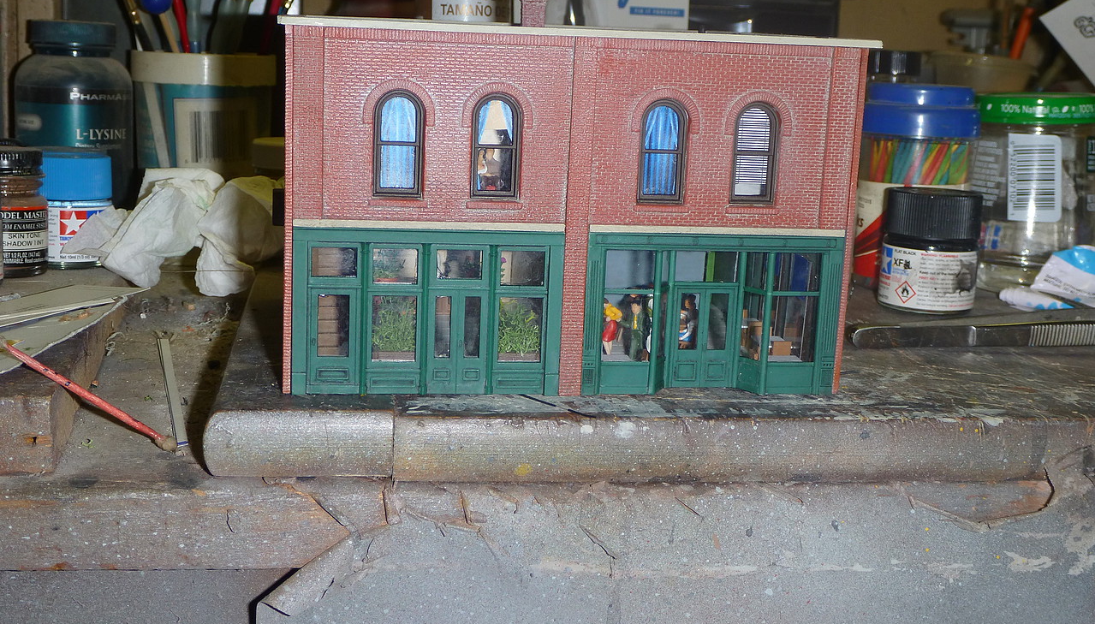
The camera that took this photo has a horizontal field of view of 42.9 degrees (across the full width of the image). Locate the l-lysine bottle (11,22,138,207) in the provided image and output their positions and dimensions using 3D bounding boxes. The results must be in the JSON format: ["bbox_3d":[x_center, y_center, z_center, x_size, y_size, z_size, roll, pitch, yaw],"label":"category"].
[{"bbox_3d":[-0.230,-0.095,0.678,0.053,0.089,0.053,8,12,26],"label":"l-lysine bottle"}]

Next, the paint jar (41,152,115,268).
[{"bbox_3d":[-0.181,-0.040,0.523,0.034,0.042,0.034,-8,15,-43],"label":"paint jar"}]

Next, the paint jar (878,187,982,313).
[{"bbox_3d":[0.138,-0.023,0.502,0.034,0.042,0.034,1,11,-5],"label":"paint jar"}]

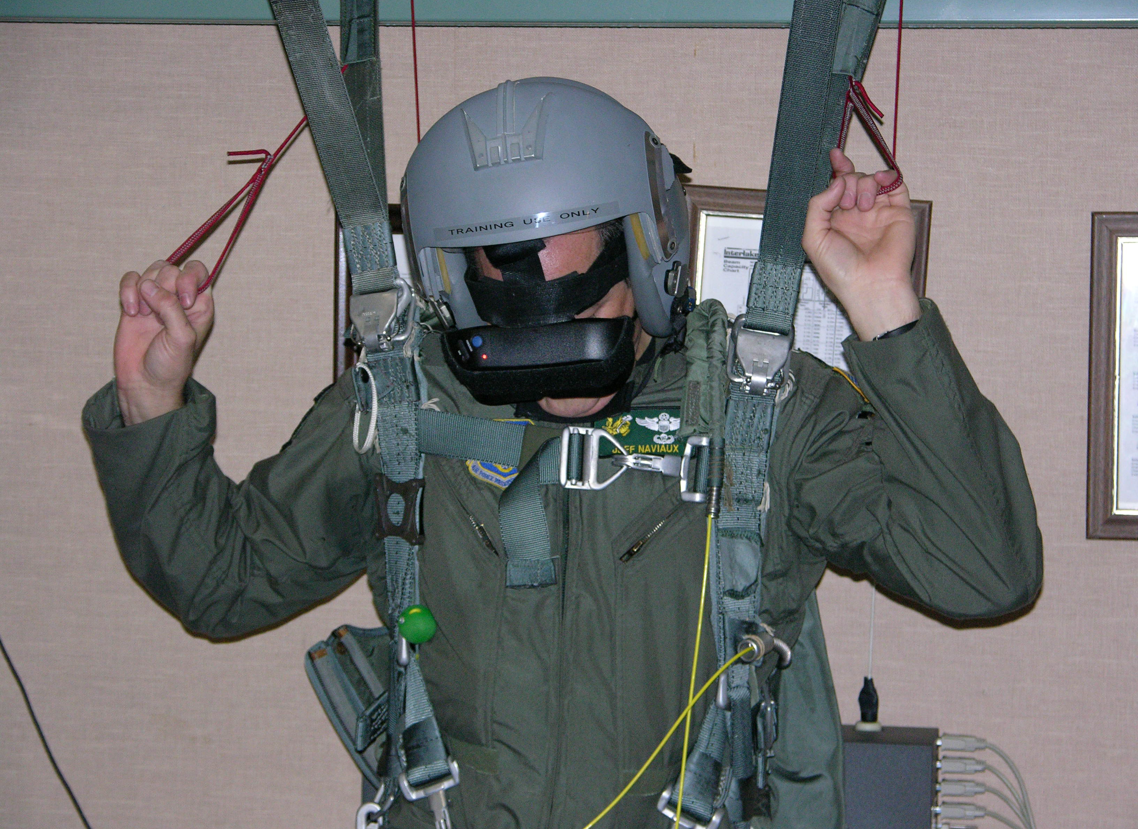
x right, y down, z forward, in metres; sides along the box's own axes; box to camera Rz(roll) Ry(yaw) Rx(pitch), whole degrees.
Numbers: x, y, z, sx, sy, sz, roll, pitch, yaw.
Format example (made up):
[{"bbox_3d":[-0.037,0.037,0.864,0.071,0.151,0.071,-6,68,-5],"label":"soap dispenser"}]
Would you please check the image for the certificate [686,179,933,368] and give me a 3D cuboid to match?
[{"bbox_3d":[0.239,-0.062,4.220,0.275,0.350,0.020,4,6,0],"label":"certificate"}]

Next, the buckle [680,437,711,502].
[{"bbox_3d":[0.123,0.053,3.810,0.034,0.066,0.015,-1,6,-12],"label":"buckle"}]

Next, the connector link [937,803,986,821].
[{"bbox_3d":[0.420,0.425,4.220,0.052,0.016,0.031,0,6,0],"label":"connector link"}]

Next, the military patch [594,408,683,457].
[{"bbox_3d":[0.074,0.017,3.840,0.102,0.052,0.004,0,-12,-7],"label":"military patch"}]

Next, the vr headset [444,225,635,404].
[{"bbox_3d":[-0.027,-0.096,3.740,0.190,0.130,0.170,-10,27,18],"label":"vr headset"}]

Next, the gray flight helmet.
[{"bbox_3d":[-0.023,-0.200,3.820,0.265,0.255,0.285,-10,25,18],"label":"gray flight helmet"}]

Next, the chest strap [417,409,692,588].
[{"bbox_3d":[-0.015,0.082,3.810,0.266,0.172,0.060,0,6,0],"label":"chest strap"}]

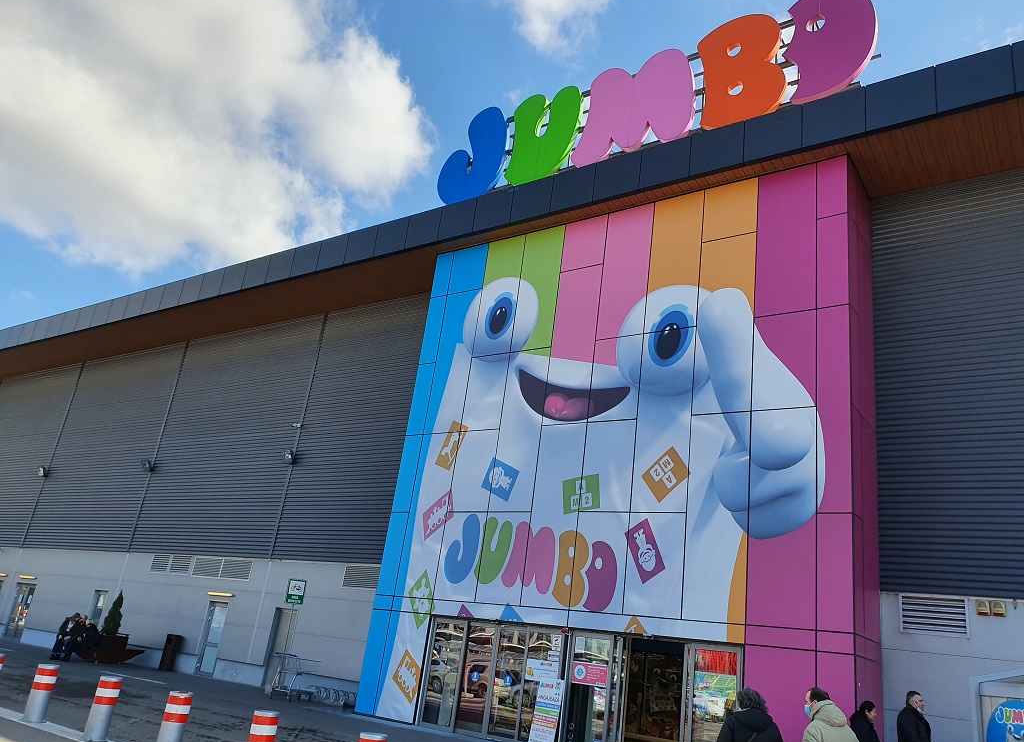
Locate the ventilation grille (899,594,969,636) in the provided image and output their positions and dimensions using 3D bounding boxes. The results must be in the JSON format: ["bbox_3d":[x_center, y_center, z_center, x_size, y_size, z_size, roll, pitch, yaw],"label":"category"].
[{"bbox_3d":[7.593,4.393,13.824,1.107,0.700,0.070,-7,-26,34],"label":"ventilation grille"}]

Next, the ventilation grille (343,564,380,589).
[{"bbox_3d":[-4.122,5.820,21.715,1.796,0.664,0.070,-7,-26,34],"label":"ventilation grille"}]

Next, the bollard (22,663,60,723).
[{"bbox_3d":[-6.464,4.428,10.569,0.270,0.715,0.270,-7,-26,34],"label":"bollard"}]

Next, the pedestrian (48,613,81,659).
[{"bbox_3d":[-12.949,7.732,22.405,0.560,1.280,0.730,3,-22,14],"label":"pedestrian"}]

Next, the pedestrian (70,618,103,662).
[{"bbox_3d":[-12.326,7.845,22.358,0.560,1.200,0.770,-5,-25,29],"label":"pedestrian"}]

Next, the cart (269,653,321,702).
[{"bbox_3d":[-5.423,7.687,19.225,0.580,1.010,0.980,-1,-23,21],"label":"cart"}]

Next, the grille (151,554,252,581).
[{"bbox_3d":[-10.658,6.632,26.111,5.692,0.677,0.070,-7,-26,34],"label":"grille"}]

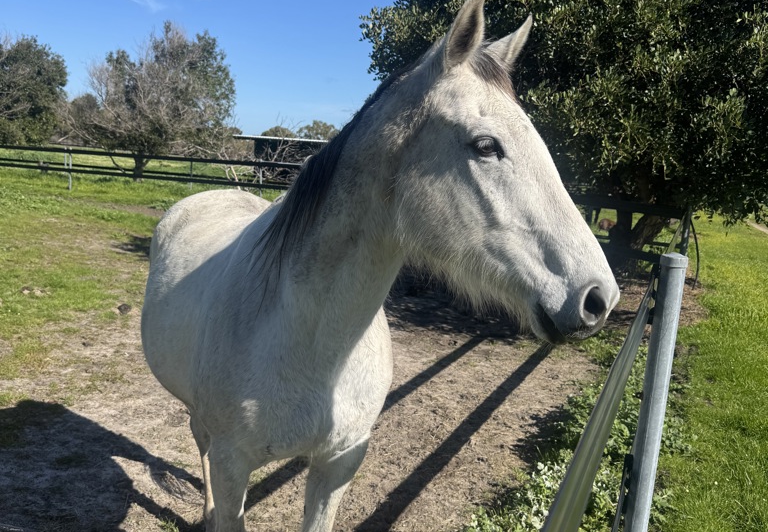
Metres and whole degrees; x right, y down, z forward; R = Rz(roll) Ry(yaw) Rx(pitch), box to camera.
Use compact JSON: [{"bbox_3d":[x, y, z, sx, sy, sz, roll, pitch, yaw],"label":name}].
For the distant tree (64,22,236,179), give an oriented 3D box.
[{"bbox_3d":[-9.453,-6.513,28.993,6.700,6.640,6.000,5,8,0],"label":"distant tree"}]

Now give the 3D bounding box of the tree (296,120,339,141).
[{"bbox_3d":[-7.854,-13.859,83.991,5.600,6.610,5.200,5,8,0],"label":"tree"}]

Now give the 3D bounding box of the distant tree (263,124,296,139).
[{"bbox_3d":[-12.542,-13.765,84.055,4.800,5.650,4.600,5,8,0],"label":"distant tree"}]

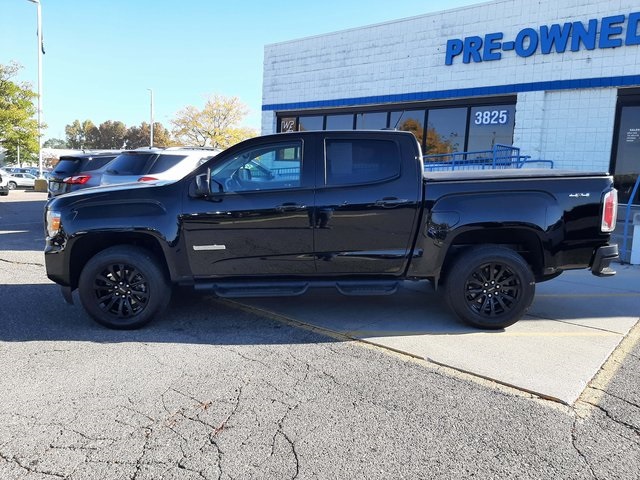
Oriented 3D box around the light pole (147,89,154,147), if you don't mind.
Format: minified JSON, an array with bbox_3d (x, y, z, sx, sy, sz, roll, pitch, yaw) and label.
[{"bbox_3d":[-20.467,-12.148,57.650,0.800,11.600,0.350,3,6,0],"label":"light pole"}]

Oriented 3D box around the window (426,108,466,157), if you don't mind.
[{"bbox_3d":[3.264,-2.643,12.485,1.063,1.420,0.080,8,8,37],"label":"window"}]

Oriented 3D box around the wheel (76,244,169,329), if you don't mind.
[{"bbox_3d":[-1.744,0.434,4.339,0.768,0.768,0.260,0,7,0],"label":"wheel"}]

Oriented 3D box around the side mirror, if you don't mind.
[{"bbox_3d":[-0.977,-0.462,4.069,0.140,0.215,0.240,0,7,0],"label":"side mirror"}]

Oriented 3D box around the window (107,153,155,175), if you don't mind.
[{"bbox_3d":[-3.916,-1.572,9.940,1.478,0.549,0.100,8,-27,37],"label":"window"}]

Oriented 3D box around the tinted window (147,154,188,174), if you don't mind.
[{"bbox_3d":[-3.099,-1.530,9.842,0.070,0.441,1.075,-14,-5,37],"label":"tinted window"}]

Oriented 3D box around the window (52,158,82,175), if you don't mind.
[{"bbox_3d":[-6.168,-1.788,11.702,1.183,0.423,0.100,8,-17,37],"label":"window"}]

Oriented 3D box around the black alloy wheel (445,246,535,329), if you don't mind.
[{"bbox_3d":[1.519,0.427,4.339,0.768,0.768,0.260,0,7,0],"label":"black alloy wheel"}]

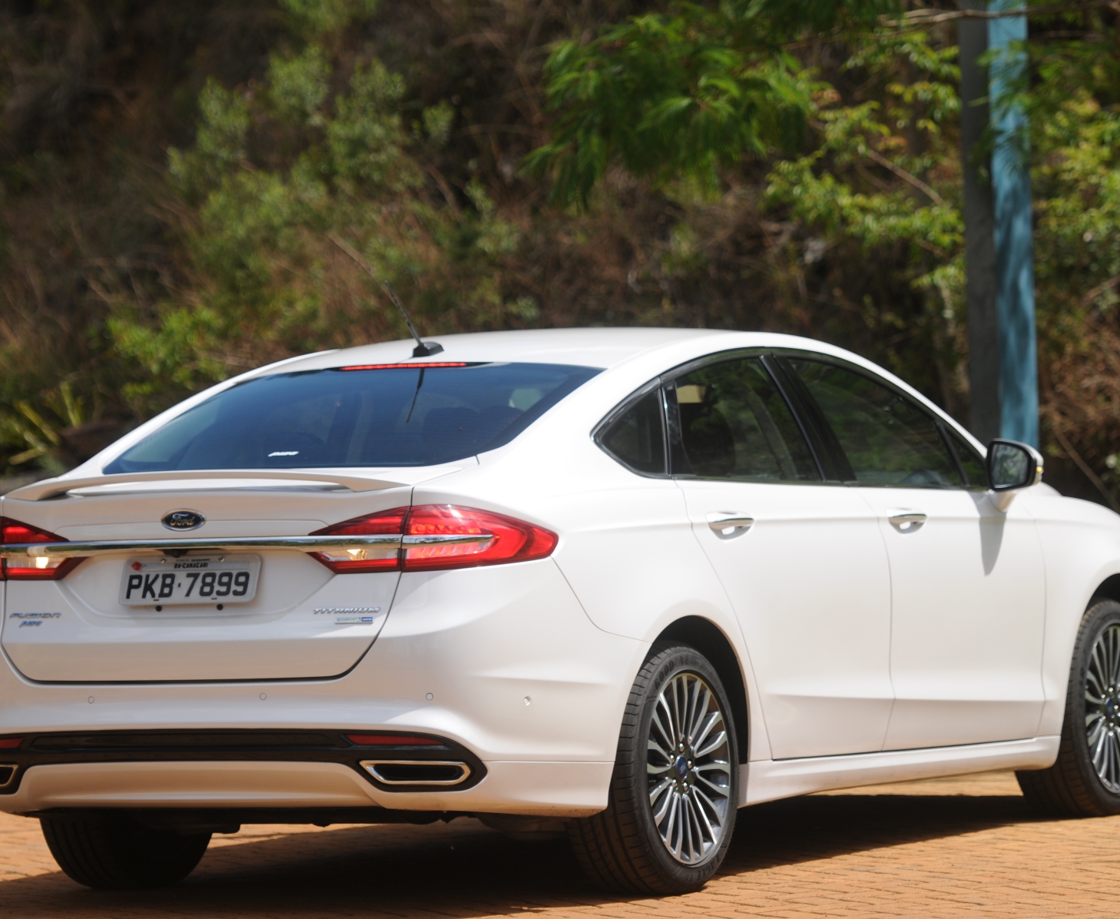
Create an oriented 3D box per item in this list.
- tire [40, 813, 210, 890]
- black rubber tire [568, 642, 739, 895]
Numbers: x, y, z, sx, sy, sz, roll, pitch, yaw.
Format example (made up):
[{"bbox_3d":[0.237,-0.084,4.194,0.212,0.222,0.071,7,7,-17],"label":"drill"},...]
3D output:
[{"bbox_3d":[-1.173,0.837,17.570,0.235,0.660,0.665,-2,0,28],"label":"tire"},{"bbox_3d":[0.235,0.800,16.835,0.235,0.660,0.665,-2,0,28],"label":"black rubber tire"}]

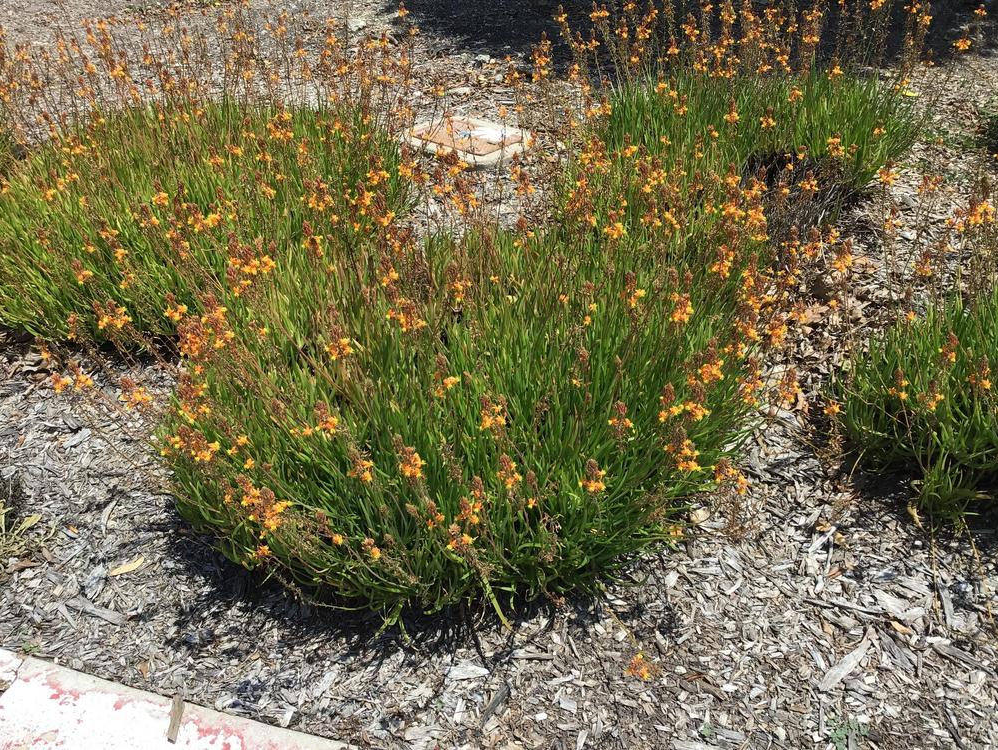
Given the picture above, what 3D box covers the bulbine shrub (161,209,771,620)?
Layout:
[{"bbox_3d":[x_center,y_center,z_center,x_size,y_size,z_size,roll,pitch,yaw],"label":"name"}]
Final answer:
[{"bbox_3d":[-0.075,-0.032,2.194,1.420,0.430,1.400,0,34,0],"label":"bulbine shrub"}]

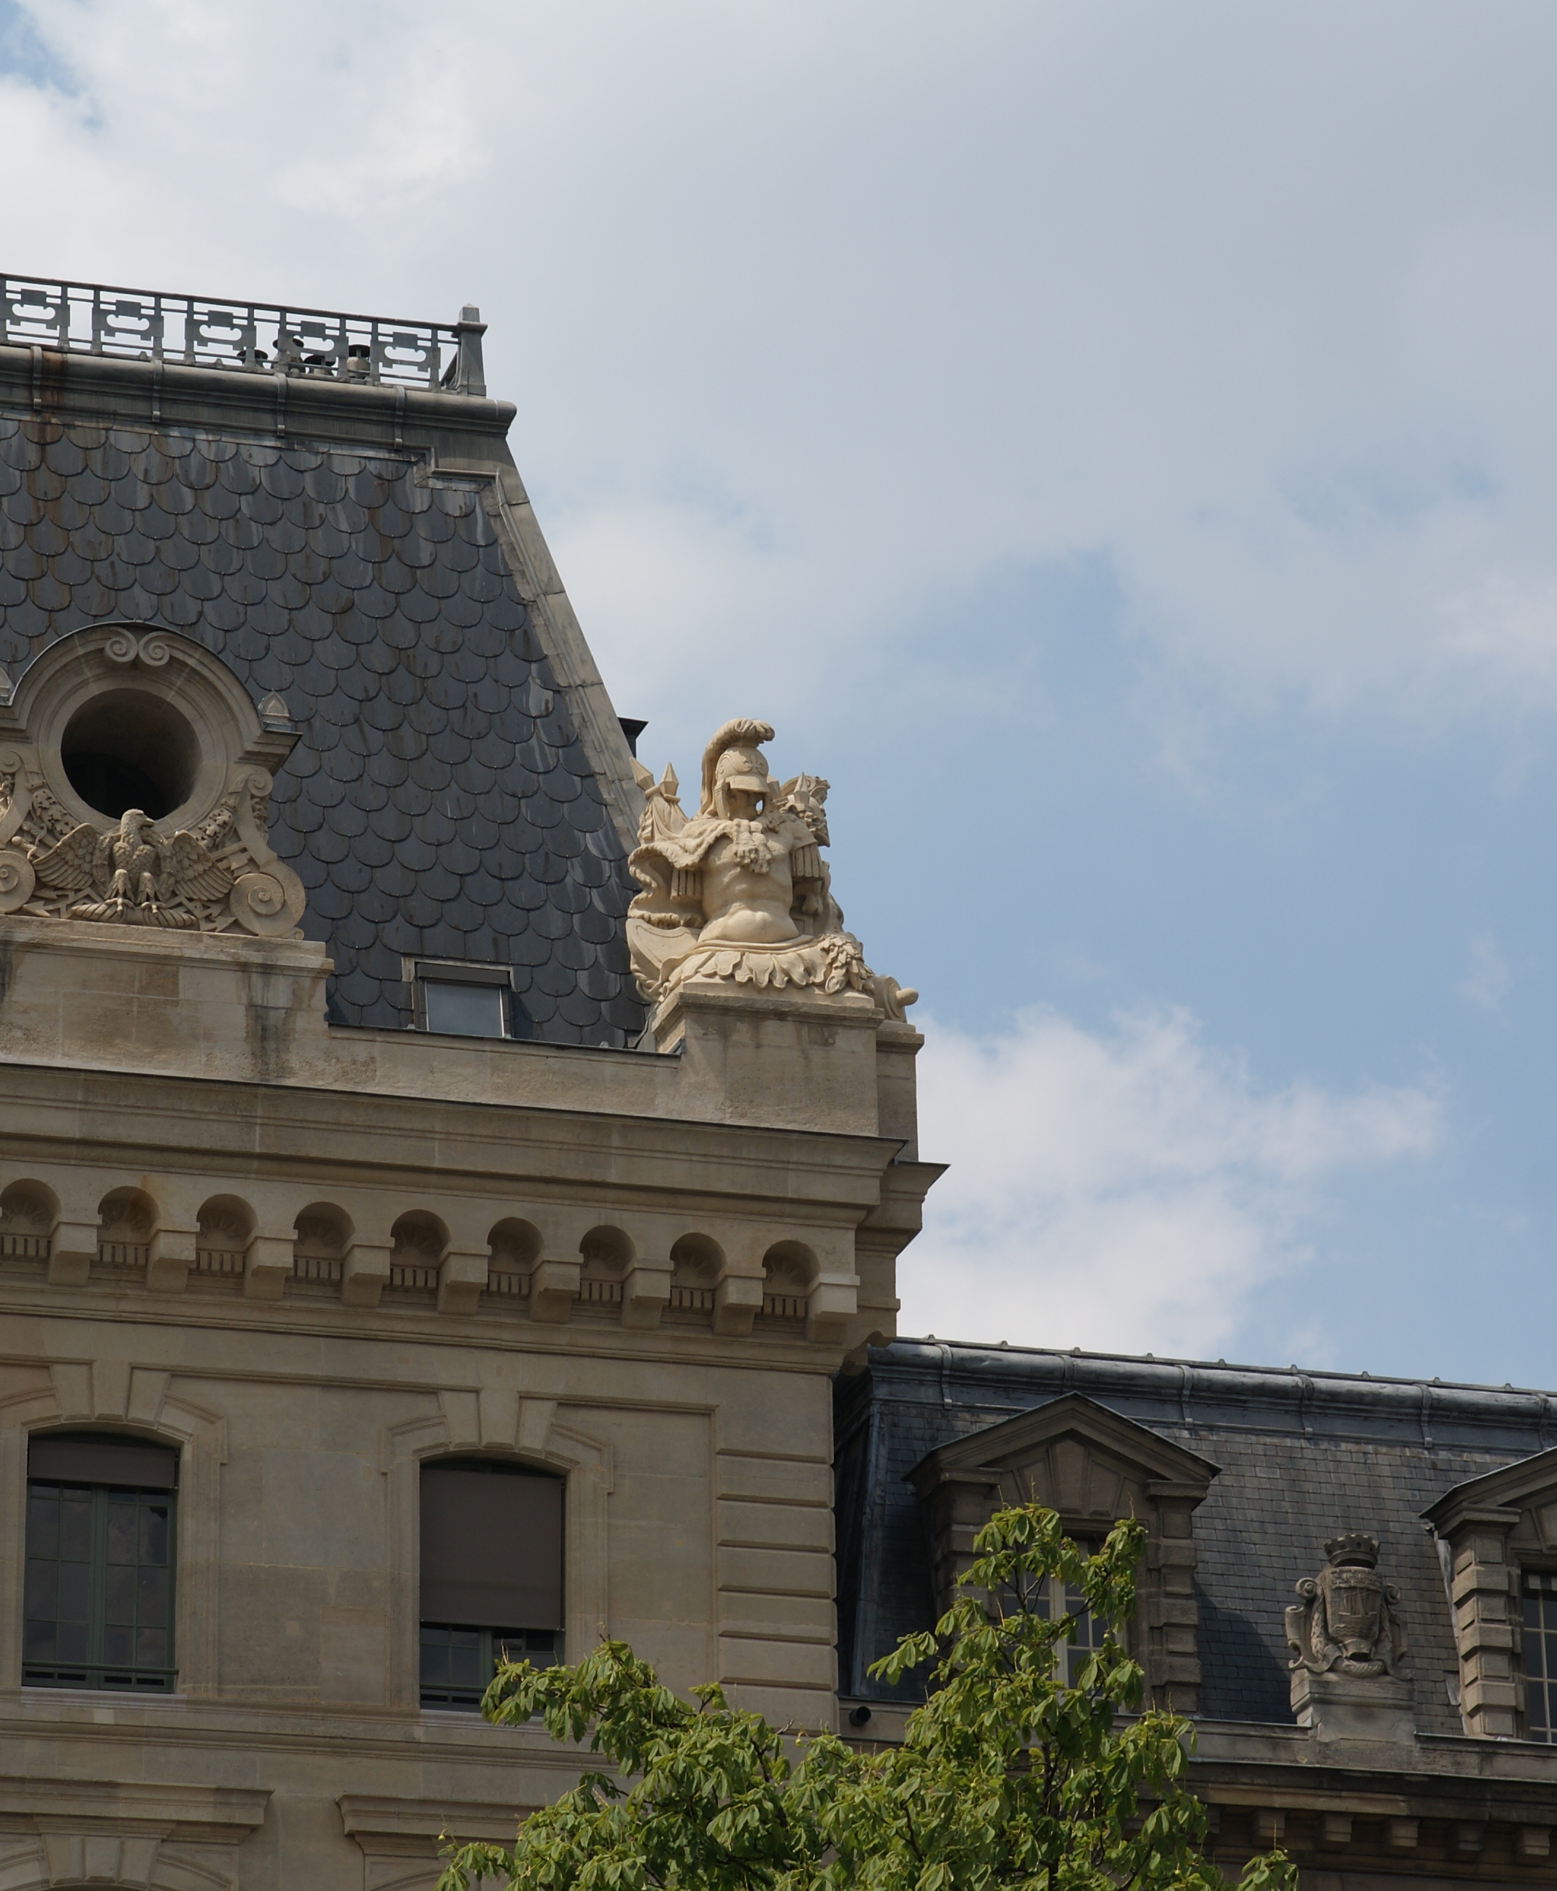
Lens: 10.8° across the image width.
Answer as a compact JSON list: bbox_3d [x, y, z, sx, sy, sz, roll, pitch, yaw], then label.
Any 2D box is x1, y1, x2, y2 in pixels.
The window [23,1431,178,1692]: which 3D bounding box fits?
[{"bbox_3d":[-5.310,4.830,64.708,1.220,2.086,0.280,5,-22,-16],"label":"window"}]

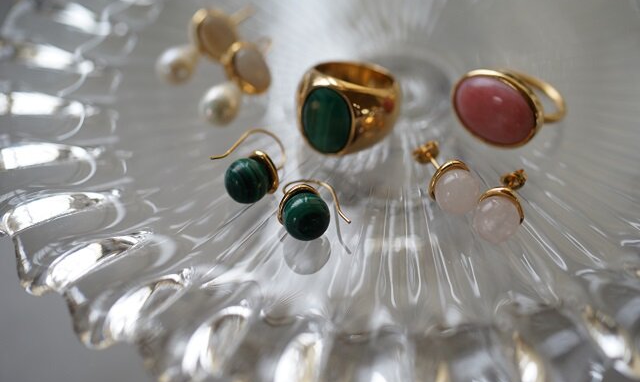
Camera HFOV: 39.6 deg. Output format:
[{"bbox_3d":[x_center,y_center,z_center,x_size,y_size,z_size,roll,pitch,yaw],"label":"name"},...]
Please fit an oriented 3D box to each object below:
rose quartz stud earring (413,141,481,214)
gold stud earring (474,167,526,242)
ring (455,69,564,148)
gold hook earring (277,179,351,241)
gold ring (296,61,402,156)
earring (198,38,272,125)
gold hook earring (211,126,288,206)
[{"bbox_3d":[0.023,-0.003,0.166,0.009,0.009,0.018,-16,43,-17],"label":"rose quartz stud earring"},{"bbox_3d":[0.033,0.002,0.160,0.009,0.009,0.017,15,43,17],"label":"gold stud earring"},{"bbox_3d":[0.041,-0.020,0.185,0.020,0.016,0.024,36,37,18],"label":"ring"},{"bbox_3d":[-0.002,0.002,0.160,0.012,0.009,0.015,-13,43,-15],"label":"gold hook earring"},{"bbox_3d":[0.006,-0.018,0.181,0.021,0.016,0.021,21,35,20],"label":"gold ring"},{"bbox_3d":[-0.017,-0.022,0.186,0.010,0.010,0.020,28,70,16],"label":"earring"},{"bbox_3d":[-0.012,-0.005,0.166,0.014,0.009,0.013,-21,87,-23],"label":"gold hook earring"}]

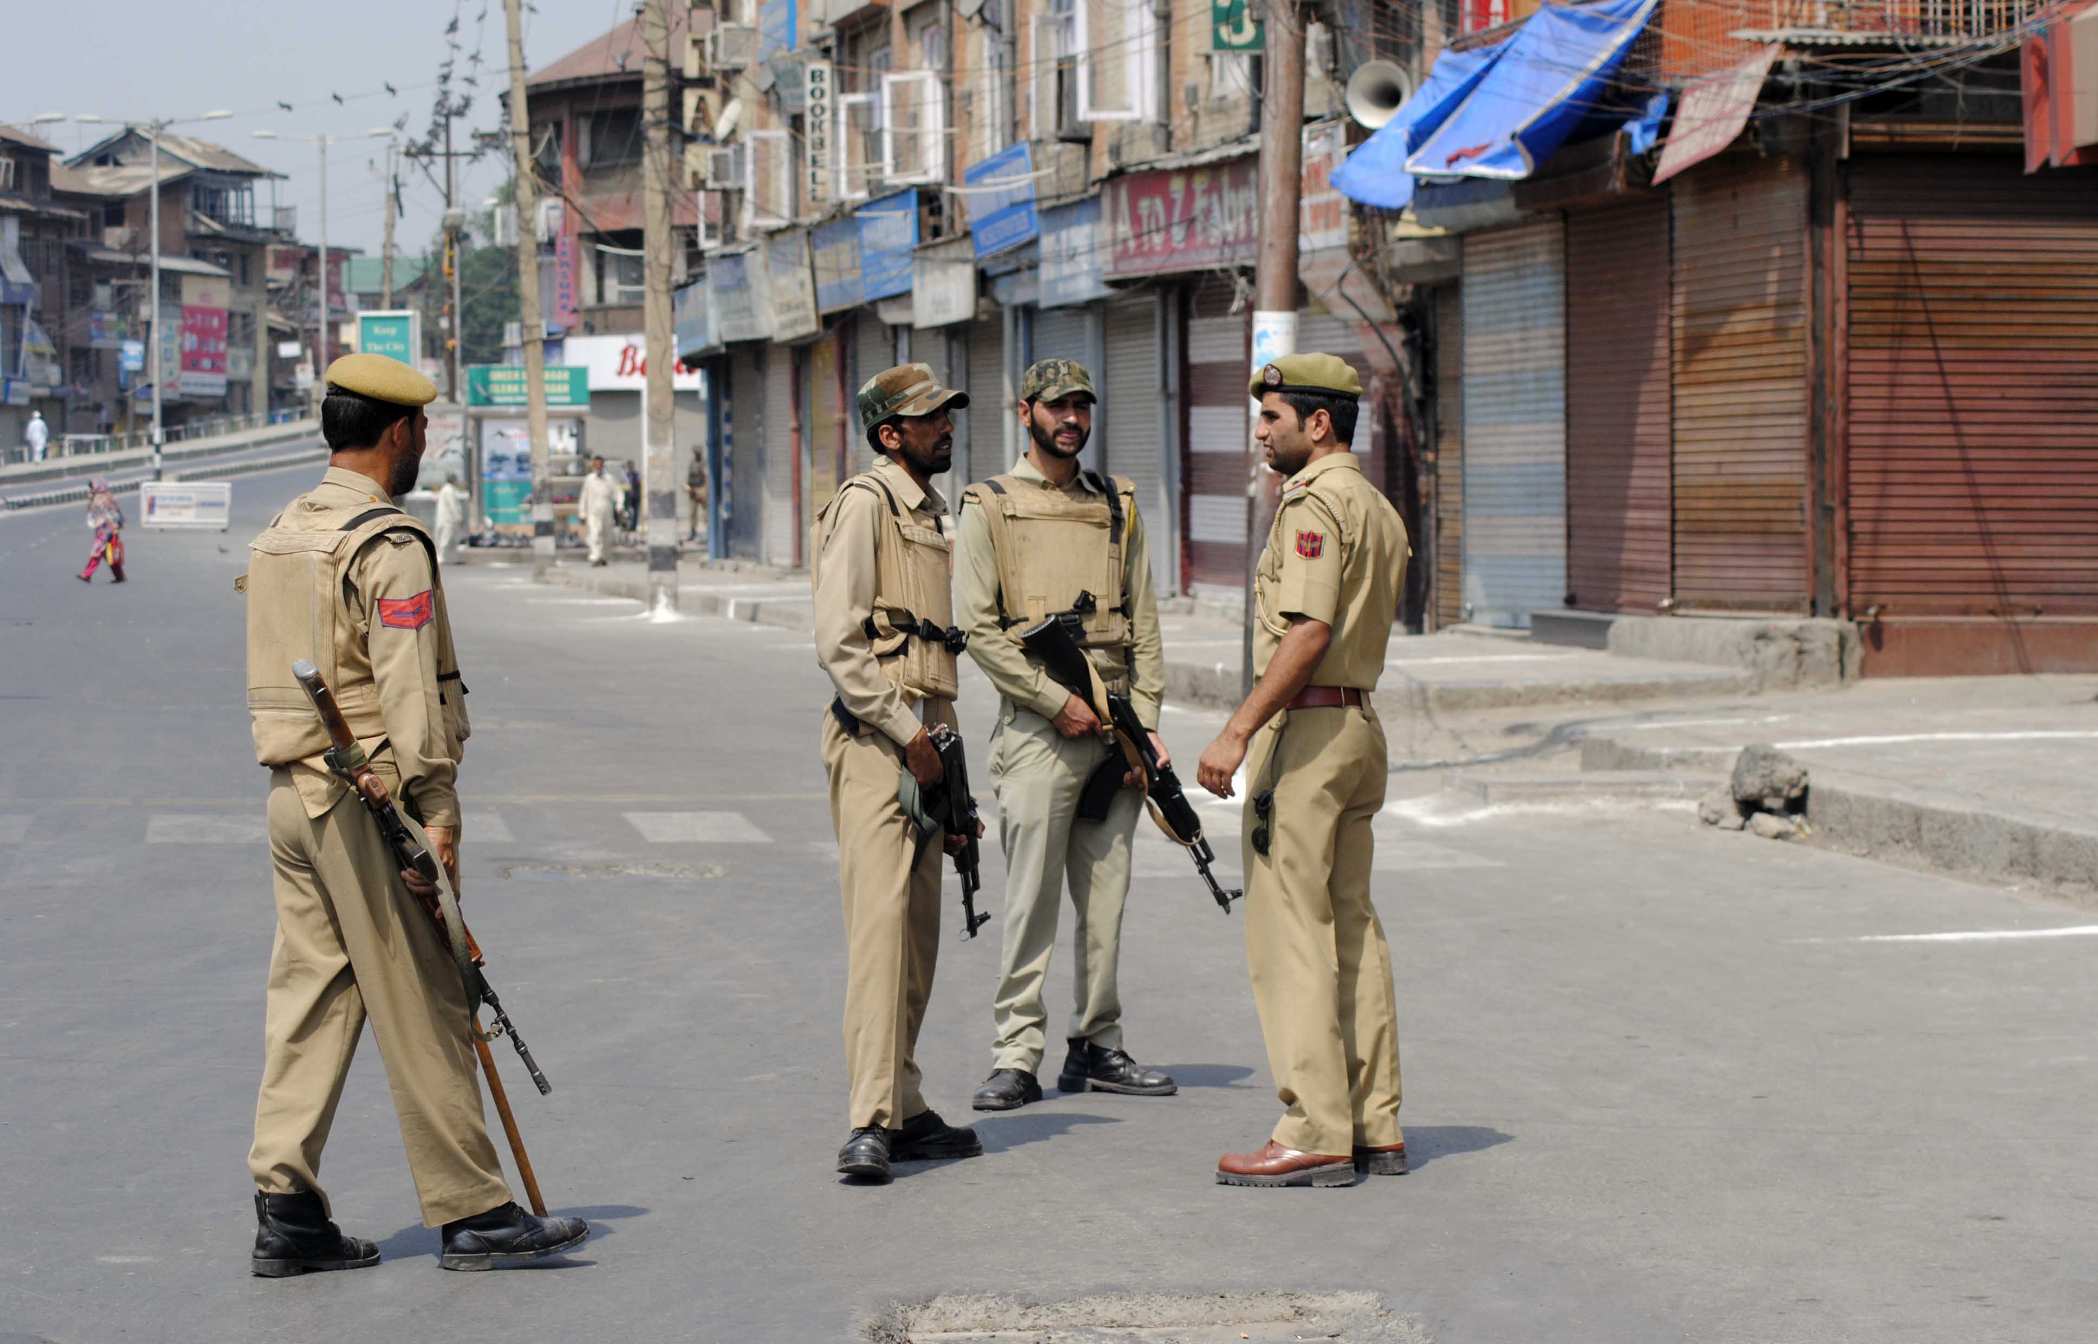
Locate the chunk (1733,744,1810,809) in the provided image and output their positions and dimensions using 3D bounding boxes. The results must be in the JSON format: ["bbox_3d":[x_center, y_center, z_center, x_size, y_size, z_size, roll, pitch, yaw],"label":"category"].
[{"bbox_3d":[3.320,0.479,28.200,0.350,0.310,0.300,0,2,0],"label":"chunk"}]

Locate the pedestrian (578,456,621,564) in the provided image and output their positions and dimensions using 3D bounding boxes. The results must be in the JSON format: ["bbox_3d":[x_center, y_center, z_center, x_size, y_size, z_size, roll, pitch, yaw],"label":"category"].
[{"bbox_3d":[-6.988,-2.497,95.500,0.600,1.700,0.420,0,2,6],"label":"pedestrian"}]

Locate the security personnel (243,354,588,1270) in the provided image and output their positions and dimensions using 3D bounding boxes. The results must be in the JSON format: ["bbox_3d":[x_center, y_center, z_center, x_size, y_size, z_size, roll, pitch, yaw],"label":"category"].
[{"bbox_3d":[-1.219,0.265,11.701,0.620,1.730,0.540,-2,2,-38],"label":"security personnel"}]

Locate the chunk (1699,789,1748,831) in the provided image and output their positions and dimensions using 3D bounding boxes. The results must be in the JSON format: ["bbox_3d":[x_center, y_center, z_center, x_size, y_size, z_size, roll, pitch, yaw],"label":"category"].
[{"bbox_3d":[2.851,0.568,25.898,0.210,0.180,0.200,0,2,11],"label":"chunk"}]

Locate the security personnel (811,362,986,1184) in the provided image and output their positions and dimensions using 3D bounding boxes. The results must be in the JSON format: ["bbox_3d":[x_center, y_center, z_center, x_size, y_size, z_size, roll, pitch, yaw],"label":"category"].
[{"bbox_3d":[-0.339,0.201,13.250,0.400,1.750,0.470,1,2,29],"label":"security personnel"}]

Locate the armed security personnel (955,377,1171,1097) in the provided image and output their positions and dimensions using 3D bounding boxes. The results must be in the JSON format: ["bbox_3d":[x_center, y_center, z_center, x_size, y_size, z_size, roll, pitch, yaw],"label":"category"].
[{"bbox_3d":[0.042,0.136,14.776,0.560,1.780,0.420,-1,2,-18],"label":"armed security personnel"}]

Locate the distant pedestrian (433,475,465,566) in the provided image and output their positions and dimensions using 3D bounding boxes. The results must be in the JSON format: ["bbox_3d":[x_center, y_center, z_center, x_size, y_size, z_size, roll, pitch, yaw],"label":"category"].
[{"bbox_3d":[-10.576,-2.665,108.000,0.520,1.600,0.480,0,2,0],"label":"distant pedestrian"}]

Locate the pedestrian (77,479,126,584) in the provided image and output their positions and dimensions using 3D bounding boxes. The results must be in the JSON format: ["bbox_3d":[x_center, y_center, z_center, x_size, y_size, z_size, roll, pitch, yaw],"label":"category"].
[{"bbox_3d":[-14.305,-2.134,92.500,0.700,1.570,0.500,0,2,-6],"label":"pedestrian"}]

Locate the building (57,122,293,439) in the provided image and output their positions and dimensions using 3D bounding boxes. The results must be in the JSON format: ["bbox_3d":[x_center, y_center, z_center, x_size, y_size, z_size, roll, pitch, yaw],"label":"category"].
[{"bbox_3d":[-30.144,-13.143,210.000,5.800,11.200,7.500,1,2,22],"label":"building"}]

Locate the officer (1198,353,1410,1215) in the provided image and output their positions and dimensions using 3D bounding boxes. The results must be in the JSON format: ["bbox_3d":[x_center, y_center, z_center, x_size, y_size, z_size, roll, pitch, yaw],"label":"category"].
[{"bbox_3d":[0.553,0.210,13.300,0.440,1.790,0.500,1,2,22],"label":"officer"}]

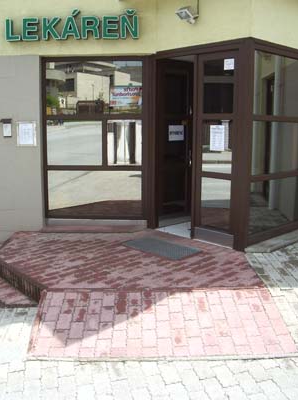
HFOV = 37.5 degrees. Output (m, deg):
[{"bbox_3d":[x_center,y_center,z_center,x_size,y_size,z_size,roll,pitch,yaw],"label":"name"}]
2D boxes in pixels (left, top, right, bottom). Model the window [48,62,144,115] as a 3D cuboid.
[{"bbox_3d":[-0.742,-1.489,5.882,1.300,0.724,0.050,1,9,2],"label":"window"}]

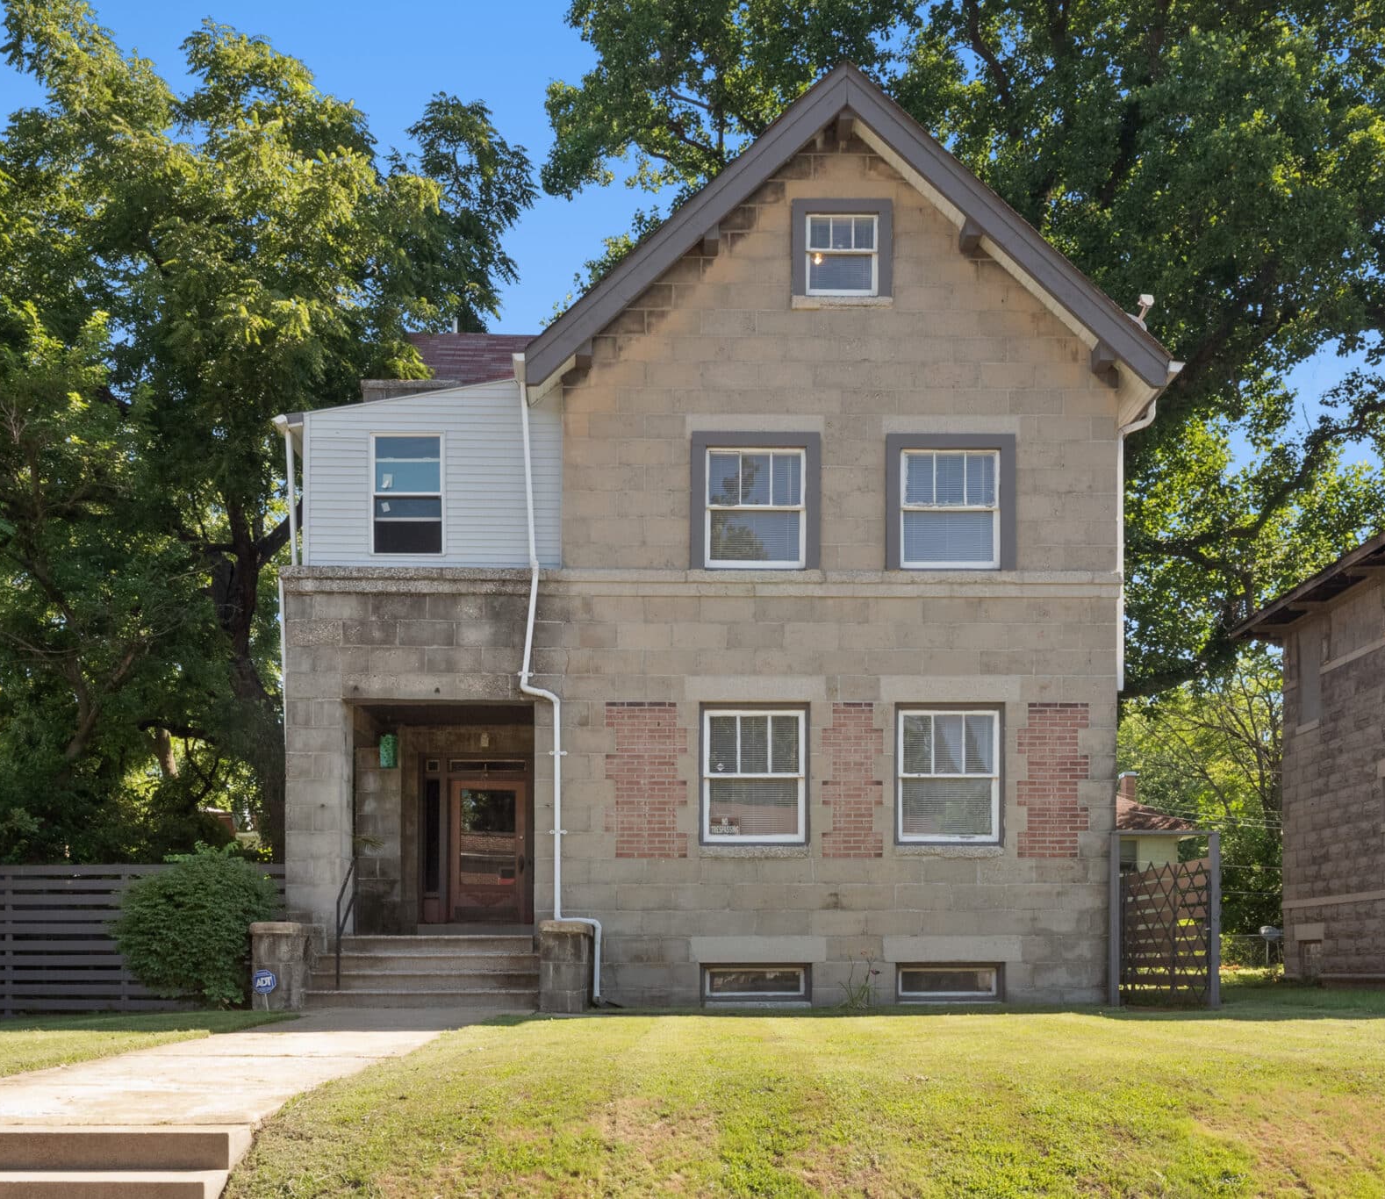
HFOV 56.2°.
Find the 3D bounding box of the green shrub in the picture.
[{"bbox_3d":[-5.740,3.740,15.000,1.840,1.860,1.700,0,0,0],"label":"green shrub"}]

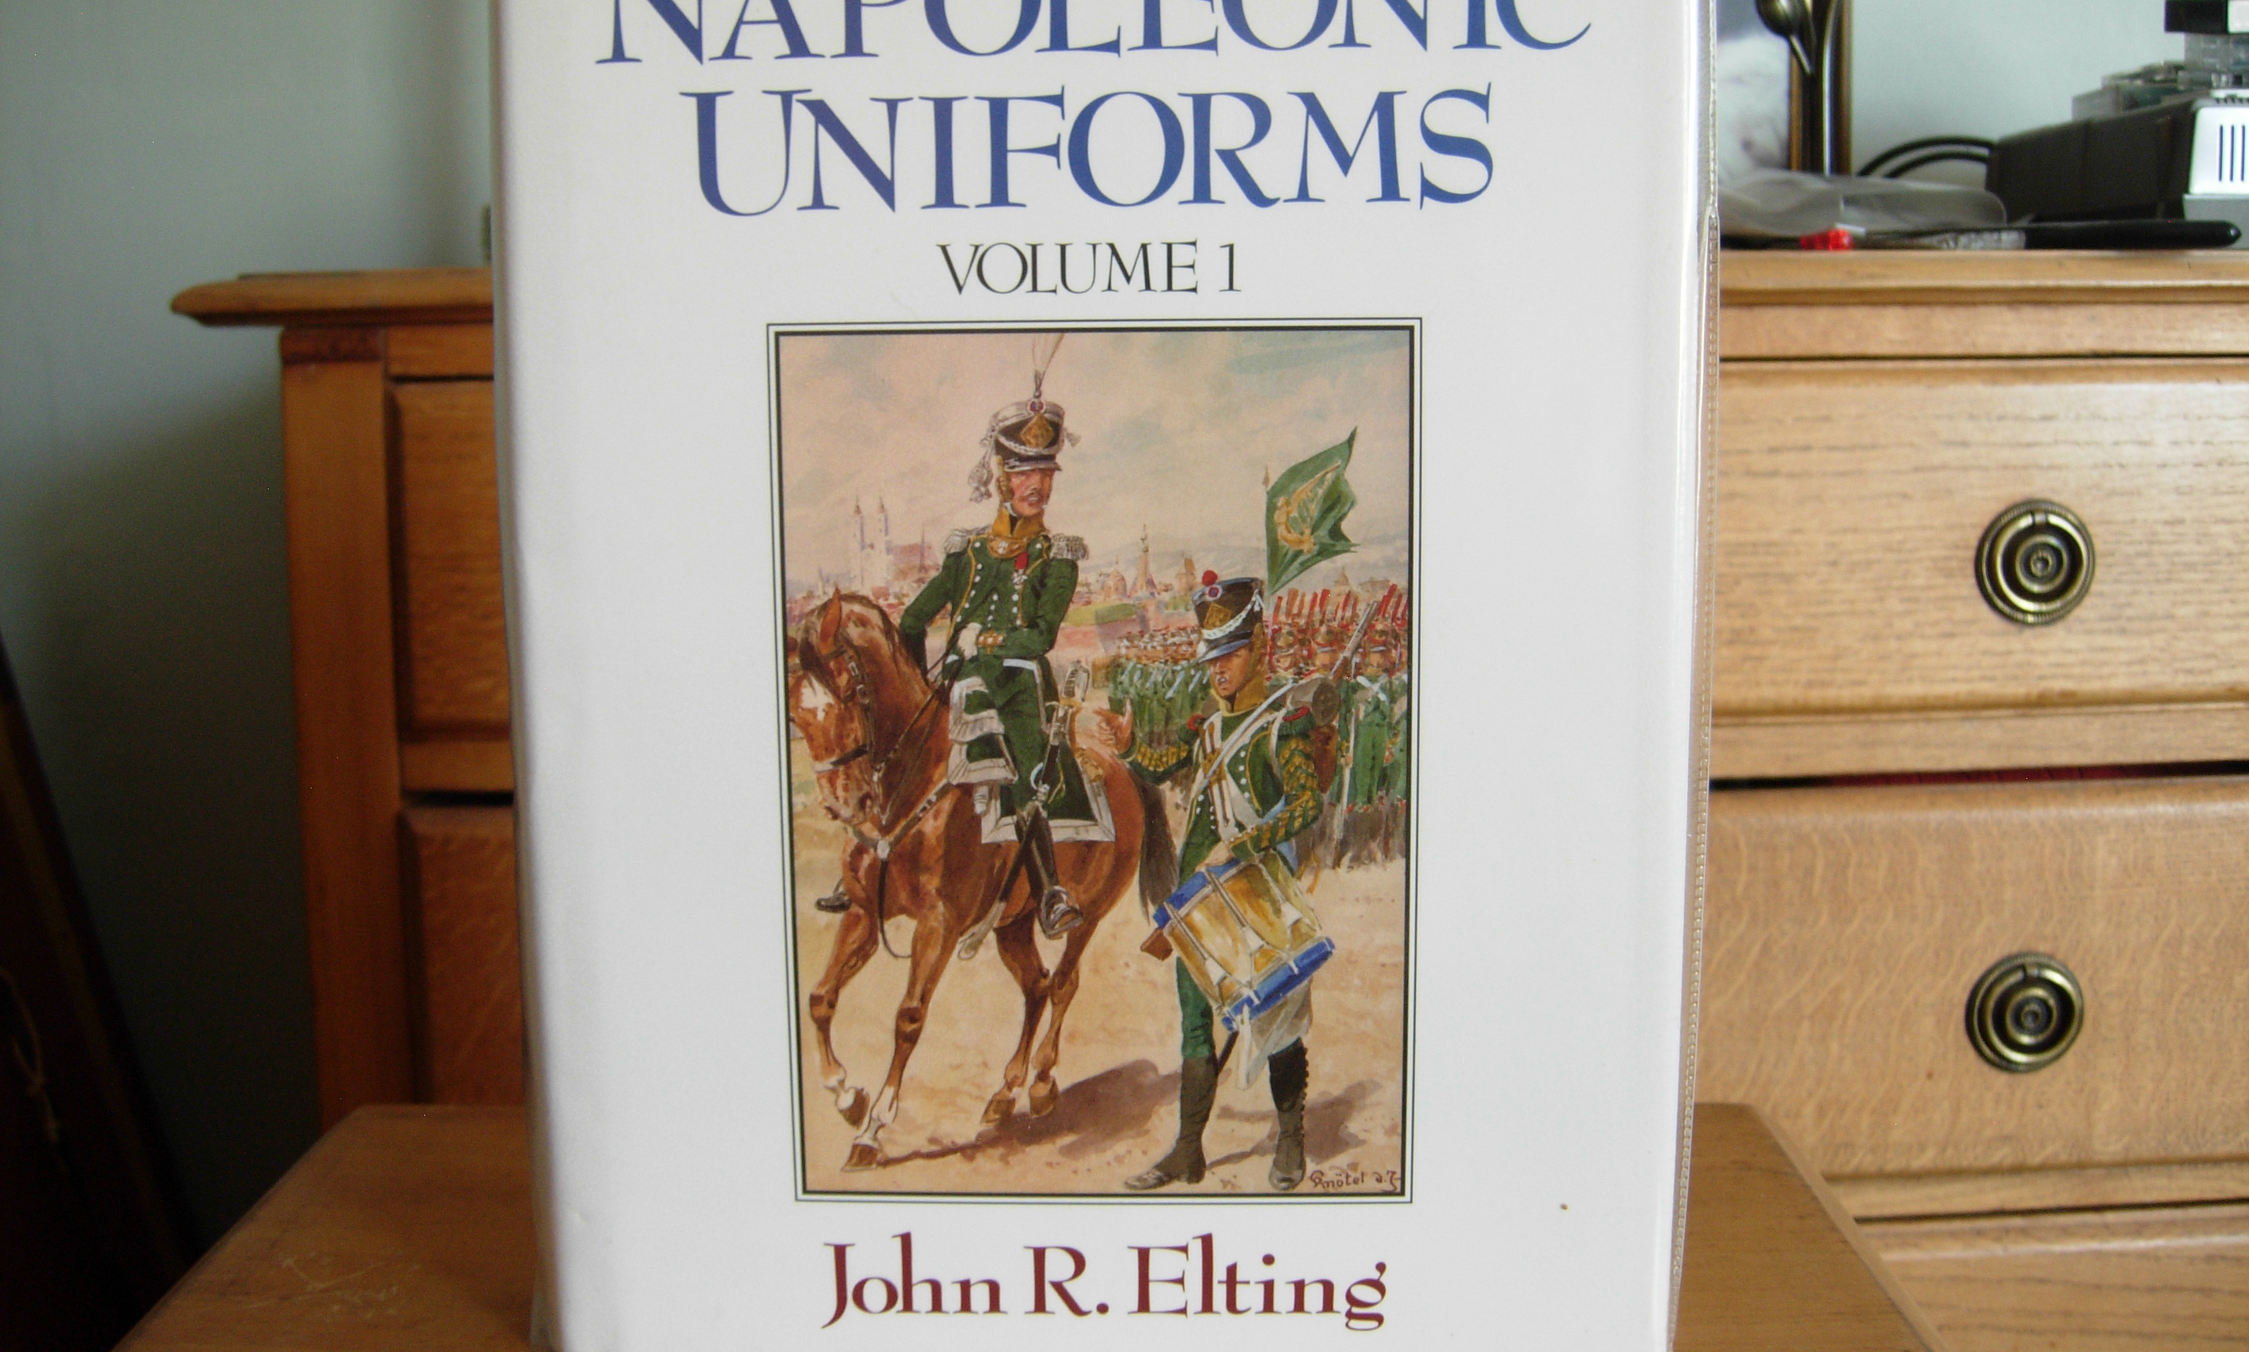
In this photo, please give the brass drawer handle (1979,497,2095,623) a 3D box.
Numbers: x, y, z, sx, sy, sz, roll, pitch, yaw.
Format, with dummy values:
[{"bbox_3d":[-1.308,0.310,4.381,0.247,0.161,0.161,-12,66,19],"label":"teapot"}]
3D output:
[{"bbox_3d":[0.354,-0.044,0.906,0.048,0.049,0.015,-1,5,0],"label":"brass drawer handle"}]

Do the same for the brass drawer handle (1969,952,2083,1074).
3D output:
[{"bbox_3d":[0.356,0.133,0.922,0.048,0.049,0.015,-1,5,0],"label":"brass drawer handle"}]

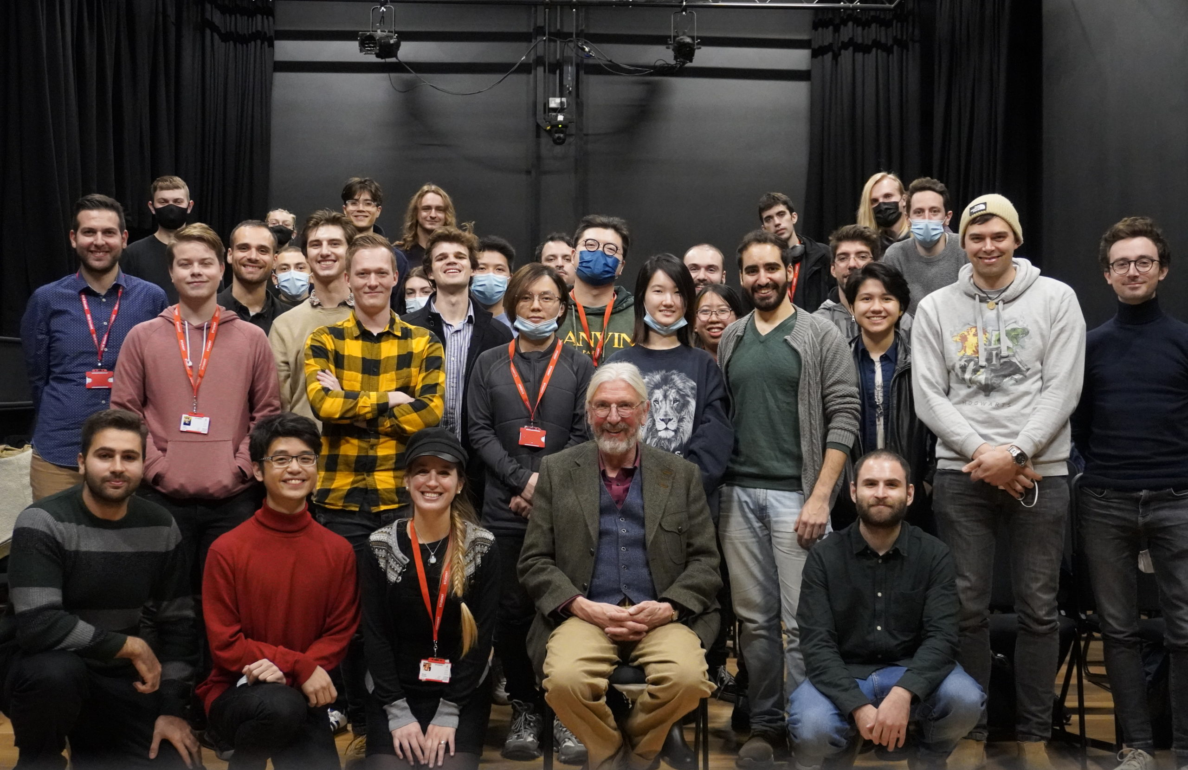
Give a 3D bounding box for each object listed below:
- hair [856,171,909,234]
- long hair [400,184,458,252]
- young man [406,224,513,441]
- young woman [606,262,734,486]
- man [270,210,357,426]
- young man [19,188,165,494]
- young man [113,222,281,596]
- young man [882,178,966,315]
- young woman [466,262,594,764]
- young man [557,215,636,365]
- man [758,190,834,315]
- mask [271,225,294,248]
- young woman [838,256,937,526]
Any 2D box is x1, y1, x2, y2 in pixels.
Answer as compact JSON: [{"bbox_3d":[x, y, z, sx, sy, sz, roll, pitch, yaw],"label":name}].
[{"bbox_3d":[1.255,-0.774,5.750,0.240,0.300,0.230,-7,0,22],"label":"hair"},{"bbox_3d":[-0.768,-0.771,6.150,0.270,0.330,0.240,0,-1,-8],"label":"long hair"},{"bbox_3d":[-0.493,0.337,4.720,0.480,1.786,0.340,0,0,-6],"label":"young man"},{"bbox_3d":[0.235,0.427,4.340,0.460,1.712,0.310,0,-1,3],"label":"young woman"},{"bbox_3d":[-0.942,0.303,4.740,0.490,1.854,0.340,0,0,-10],"label":"man"},{"bbox_3d":[-1.673,0.320,4.409,0.510,1.917,0.340,0,-1,-21],"label":"young man"},{"bbox_3d":[-1.281,0.354,4.260,0.540,1.752,0.350,0,0,-12],"label":"young man"},{"bbox_3d":[1.326,0.054,5.200,0.480,1.733,0.350,0,0,13],"label":"young man"},{"bbox_3d":[-0.219,0.435,4.420,0.460,1.695,0.330,0,-1,-3],"label":"young woman"},{"bbox_3d":[0.012,0.309,4.780,0.500,1.843,0.340,0,0,-1],"label":"young man"},{"bbox_3d":[0.867,0.020,5.800,0.490,1.740,0.340,0,0,20],"label":"man"},{"bbox_3d":[-1.502,-0.714,6.350,0.125,0.120,0.090,3,-9,-11],"label":"mask"},{"bbox_3d":[0.991,0.401,4.600,0.450,1.658,0.320,0,0,12],"label":"young woman"}]

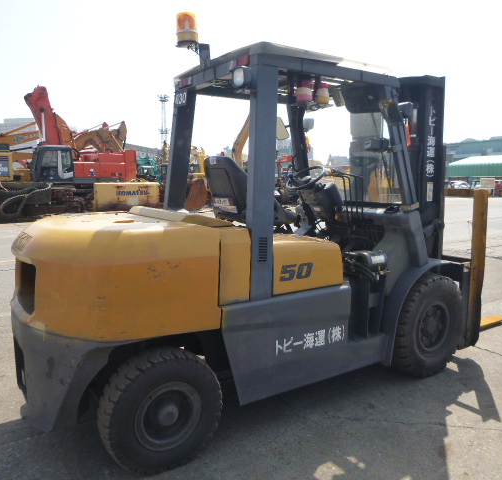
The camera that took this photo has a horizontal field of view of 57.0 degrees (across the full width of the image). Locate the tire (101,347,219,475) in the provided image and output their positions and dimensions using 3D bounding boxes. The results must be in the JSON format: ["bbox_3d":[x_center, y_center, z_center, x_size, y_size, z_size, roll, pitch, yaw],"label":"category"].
[{"bbox_3d":[-0.483,0.928,2.532,0.655,0.655,0.215,-5,8,-34],"label":"tire"}]

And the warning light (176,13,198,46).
[{"bbox_3d":[-0.445,-1.454,3.190,0.145,0.195,0.145,0,7,0],"label":"warning light"}]

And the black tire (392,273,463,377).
[{"bbox_3d":[1.401,0.688,3.792,0.815,0.815,0.275,-5,8,-34],"label":"black tire"}]

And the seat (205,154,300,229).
[{"bbox_3d":[-0.017,-0.357,3.411,0.580,0.500,0.490,-5,8,-34],"label":"seat"}]

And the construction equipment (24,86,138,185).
[{"bbox_3d":[-9.267,-5.169,25.145,5.800,6.000,3.100,-2,7,-17],"label":"construction equipment"}]

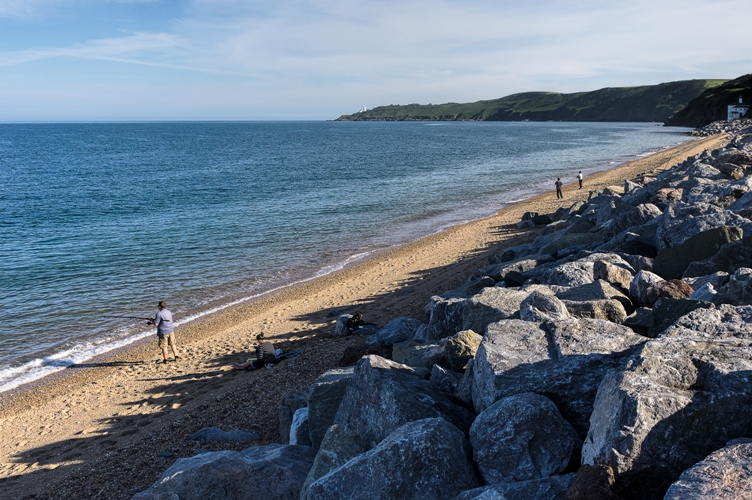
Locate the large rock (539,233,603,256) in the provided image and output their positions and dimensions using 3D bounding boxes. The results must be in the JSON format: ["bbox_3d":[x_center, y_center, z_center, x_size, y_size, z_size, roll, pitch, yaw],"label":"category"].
[{"bbox_3d":[7.508,-0.193,29.000,2.350,0.750,1.300,1,10,6],"label":"large rock"}]

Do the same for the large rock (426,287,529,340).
[{"bbox_3d":[2.653,1.679,19.256,2.300,1.350,1.600,4,11,23],"label":"large rock"}]

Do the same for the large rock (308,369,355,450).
[{"bbox_3d":[-0.646,2.867,13.676,1.000,1.300,1.000,3,10,17],"label":"large rock"}]

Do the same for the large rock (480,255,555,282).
[{"bbox_3d":[4.953,0.630,26.300,2.500,0.800,1.400,1,10,6],"label":"large rock"}]

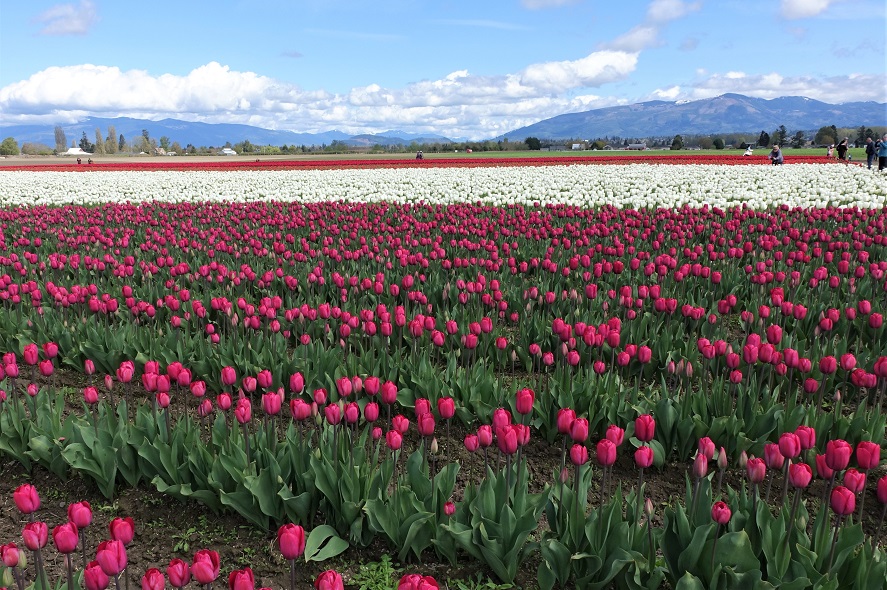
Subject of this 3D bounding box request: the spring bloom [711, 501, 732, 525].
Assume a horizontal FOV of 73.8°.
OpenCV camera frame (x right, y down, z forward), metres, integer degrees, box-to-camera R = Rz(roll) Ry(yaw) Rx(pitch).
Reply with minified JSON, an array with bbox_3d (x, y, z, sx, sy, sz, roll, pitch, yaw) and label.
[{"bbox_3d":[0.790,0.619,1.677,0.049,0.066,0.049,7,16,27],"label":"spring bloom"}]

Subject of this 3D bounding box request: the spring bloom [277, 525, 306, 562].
[{"bbox_3d":[-0.326,0.530,1.268,0.055,0.079,0.055,-4,14,-16],"label":"spring bloom"}]

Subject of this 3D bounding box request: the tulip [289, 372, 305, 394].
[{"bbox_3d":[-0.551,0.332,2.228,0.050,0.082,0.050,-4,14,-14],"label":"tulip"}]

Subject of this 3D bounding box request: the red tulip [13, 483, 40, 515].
[{"bbox_3d":[-0.979,0.480,1.391,0.063,0.071,0.063,-11,18,-37],"label":"red tulip"}]

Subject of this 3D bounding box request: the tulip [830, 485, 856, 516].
[{"bbox_3d":[0.955,0.491,1.409,0.057,0.069,0.057,10,17,36],"label":"tulip"}]

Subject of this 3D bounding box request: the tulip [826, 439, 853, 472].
[{"bbox_3d":[0.986,0.400,1.471,0.058,0.080,0.058,0,14,0],"label":"tulip"}]

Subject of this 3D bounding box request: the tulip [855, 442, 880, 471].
[{"bbox_3d":[1.185,0.448,1.645,0.052,0.081,0.052,10,17,37],"label":"tulip"}]

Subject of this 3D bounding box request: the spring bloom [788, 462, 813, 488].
[{"bbox_3d":[0.930,0.470,1.536,0.058,0.066,0.058,9,17,33],"label":"spring bloom"}]

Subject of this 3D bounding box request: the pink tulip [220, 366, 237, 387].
[{"bbox_3d":[-0.730,0.277,2.006,0.048,0.065,0.048,0,14,0],"label":"pink tulip"}]

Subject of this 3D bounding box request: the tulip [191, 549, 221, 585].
[{"bbox_3d":[-0.479,0.549,1.192,0.058,0.073,0.058,-7,15,-25],"label":"tulip"}]

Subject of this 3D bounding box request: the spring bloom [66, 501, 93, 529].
[{"bbox_3d":[-0.763,0.462,1.240,0.046,0.054,0.046,0,14,0],"label":"spring bloom"}]

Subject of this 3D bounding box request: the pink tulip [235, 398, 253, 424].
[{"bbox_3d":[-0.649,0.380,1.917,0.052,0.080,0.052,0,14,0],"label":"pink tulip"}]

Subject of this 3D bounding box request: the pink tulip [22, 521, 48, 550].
[{"bbox_3d":[-0.969,0.573,1.403,0.050,0.070,0.050,-11,17,-37],"label":"pink tulip"}]

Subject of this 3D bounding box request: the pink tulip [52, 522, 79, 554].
[{"bbox_3d":[-0.880,0.567,1.377,0.050,0.076,0.050,-10,17,-35],"label":"pink tulip"}]

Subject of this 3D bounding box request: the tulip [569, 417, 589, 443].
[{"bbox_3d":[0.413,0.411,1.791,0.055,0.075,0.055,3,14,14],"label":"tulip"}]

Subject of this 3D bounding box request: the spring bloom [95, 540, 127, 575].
[{"bbox_3d":[-0.665,0.529,1.188,0.061,0.074,0.061,-10,16,-32],"label":"spring bloom"}]

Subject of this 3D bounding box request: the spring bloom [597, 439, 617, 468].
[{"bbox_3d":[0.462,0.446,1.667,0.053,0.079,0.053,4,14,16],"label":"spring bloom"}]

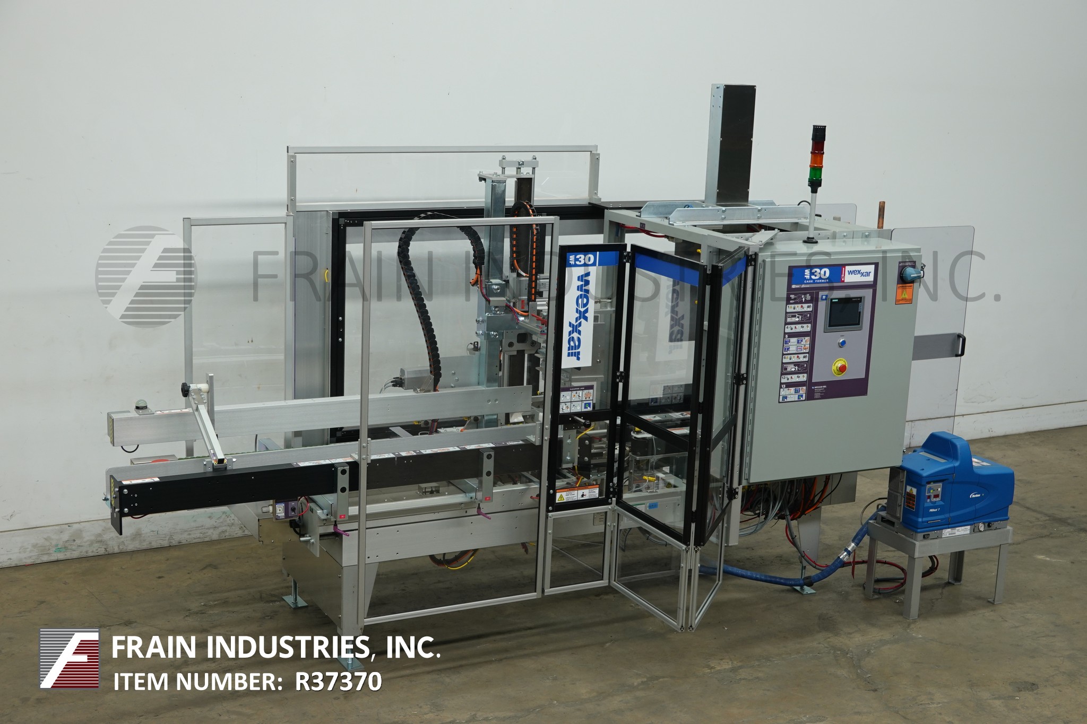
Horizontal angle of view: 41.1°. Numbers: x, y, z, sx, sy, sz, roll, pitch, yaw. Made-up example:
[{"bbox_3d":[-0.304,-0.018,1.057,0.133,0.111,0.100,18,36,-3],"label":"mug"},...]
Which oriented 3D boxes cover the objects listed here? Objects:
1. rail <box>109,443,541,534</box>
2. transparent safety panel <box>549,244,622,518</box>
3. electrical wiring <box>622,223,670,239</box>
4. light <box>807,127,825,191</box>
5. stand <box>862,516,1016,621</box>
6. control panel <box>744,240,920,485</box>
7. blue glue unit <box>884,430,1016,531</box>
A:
[{"bbox_3d":[-0.744,0.468,5.801,1.900,0.190,0.160,-4,14,-27],"label":"rail"},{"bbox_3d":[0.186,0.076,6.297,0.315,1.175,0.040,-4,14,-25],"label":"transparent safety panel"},{"bbox_3d":[0.495,-0.643,7.104,0.045,0.045,0.420,-4,14,-27],"label":"electrical wiring"},{"bbox_3d":[1.251,-0.927,6.626,0.060,0.305,0.060,2,13,0],"label":"light"},{"bbox_3d":[1.942,0.988,7.162,0.610,0.386,0.350,-4,14,-27],"label":"stand"},{"bbox_3d":[1.267,-0.016,6.765,0.914,1.058,0.330,-4,14,-27],"label":"control panel"},{"bbox_3d":[1.970,0.561,7.063,0.600,0.475,0.300,-4,14,-27],"label":"blue glue unit"}]

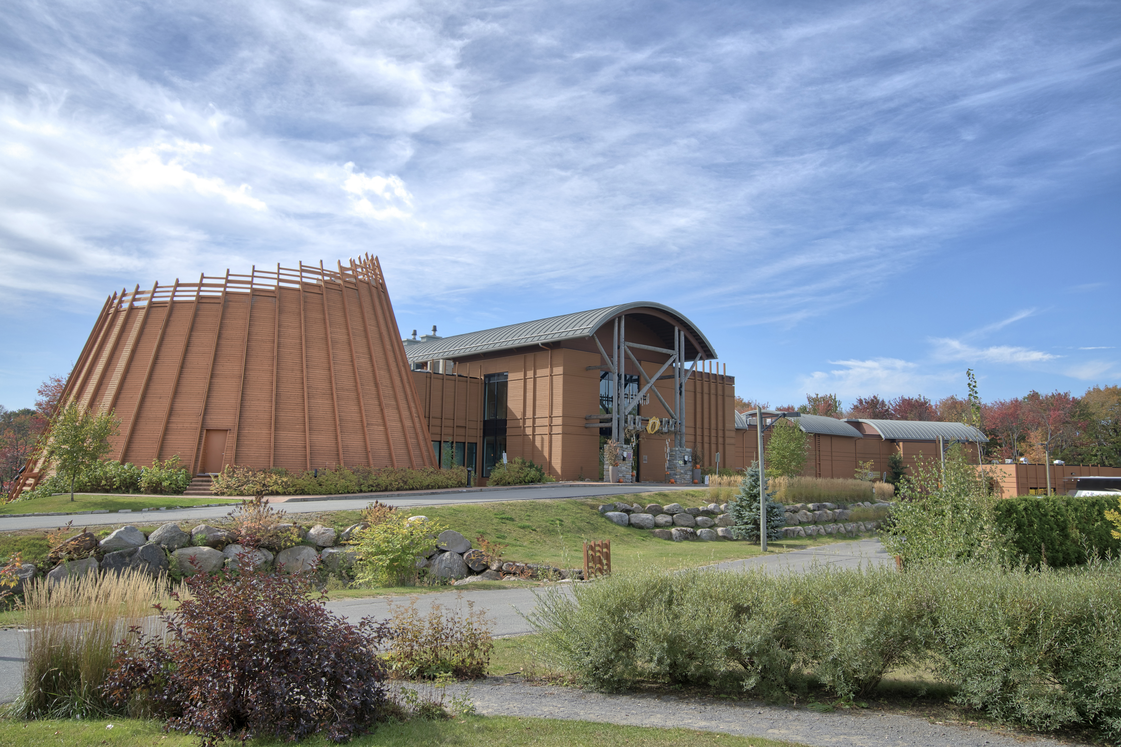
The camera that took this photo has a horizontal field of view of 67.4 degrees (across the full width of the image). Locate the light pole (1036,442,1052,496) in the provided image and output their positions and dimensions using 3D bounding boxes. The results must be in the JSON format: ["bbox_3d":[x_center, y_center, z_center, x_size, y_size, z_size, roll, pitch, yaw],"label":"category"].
[{"bbox_3d":[29.431,6.667,51.000,0.750,5.200,0.250,1,-7,0],"label":"light pole"}]

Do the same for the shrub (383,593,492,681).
[{"bbox_3d":[-1.558,3.392,10.800,1.390,1.010,1.150,1,-7,-4],"label":"shrub"}]

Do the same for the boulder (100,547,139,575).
[{"bbox_3d":[-10.697,4.569,20.400,0.920,0.660,0.850,2,-7,-14],"label":"boulder"}]

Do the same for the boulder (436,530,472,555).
[{"bbox_3d":[-2.720,4.291,21.400,0.900,0.620,0.720,4,-8,-25],"label":"boulder"}]

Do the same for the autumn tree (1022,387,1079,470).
[{"bbox_3d":[63.024,9.368,107.726,7.400,14.530,7.200,-3,-8,30],"label":"autumn tree"}]

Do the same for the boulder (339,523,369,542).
[{"bbox_3d":[-5.371,4.163,21.900,0.800,0.520,0.650,2,-7,-7],"label":"boulder"}]

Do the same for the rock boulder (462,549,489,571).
[{"bbox_3d":[-1.950,4.325,19.400,0.620,0.530,0.520,3,-7,-15],"label":"rock boulder"}]

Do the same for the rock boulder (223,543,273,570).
[{"bbox_3d":[-7.771,4.561,20.900,1.220,0.650,0.850,2,-7,-10],"label":"rock boulder"}]

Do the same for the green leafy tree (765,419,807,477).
[{"bbox_3d":[15.557,5.407,58.000,3.000,4.700,3.000,-6,-10,45],"label":"green leafy tree"}]

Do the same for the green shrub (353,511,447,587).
[{"bbox_3d":[-3.861,4.219,20.200,2.200,1.780,1.900,2,-7,-10],"label":"green shrub"}]

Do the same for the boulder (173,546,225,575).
[{"bbox_3d":[-8.914,4.614,20.700,1.270,0.670,0.900,2,-7,-12],"label":"boulder"}]

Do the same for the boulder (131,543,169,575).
[{"bbox_3d":[-8.345,3.812,17.100,0.800,0.700,0.650,4,-8,-25],"label":"boulder"}]

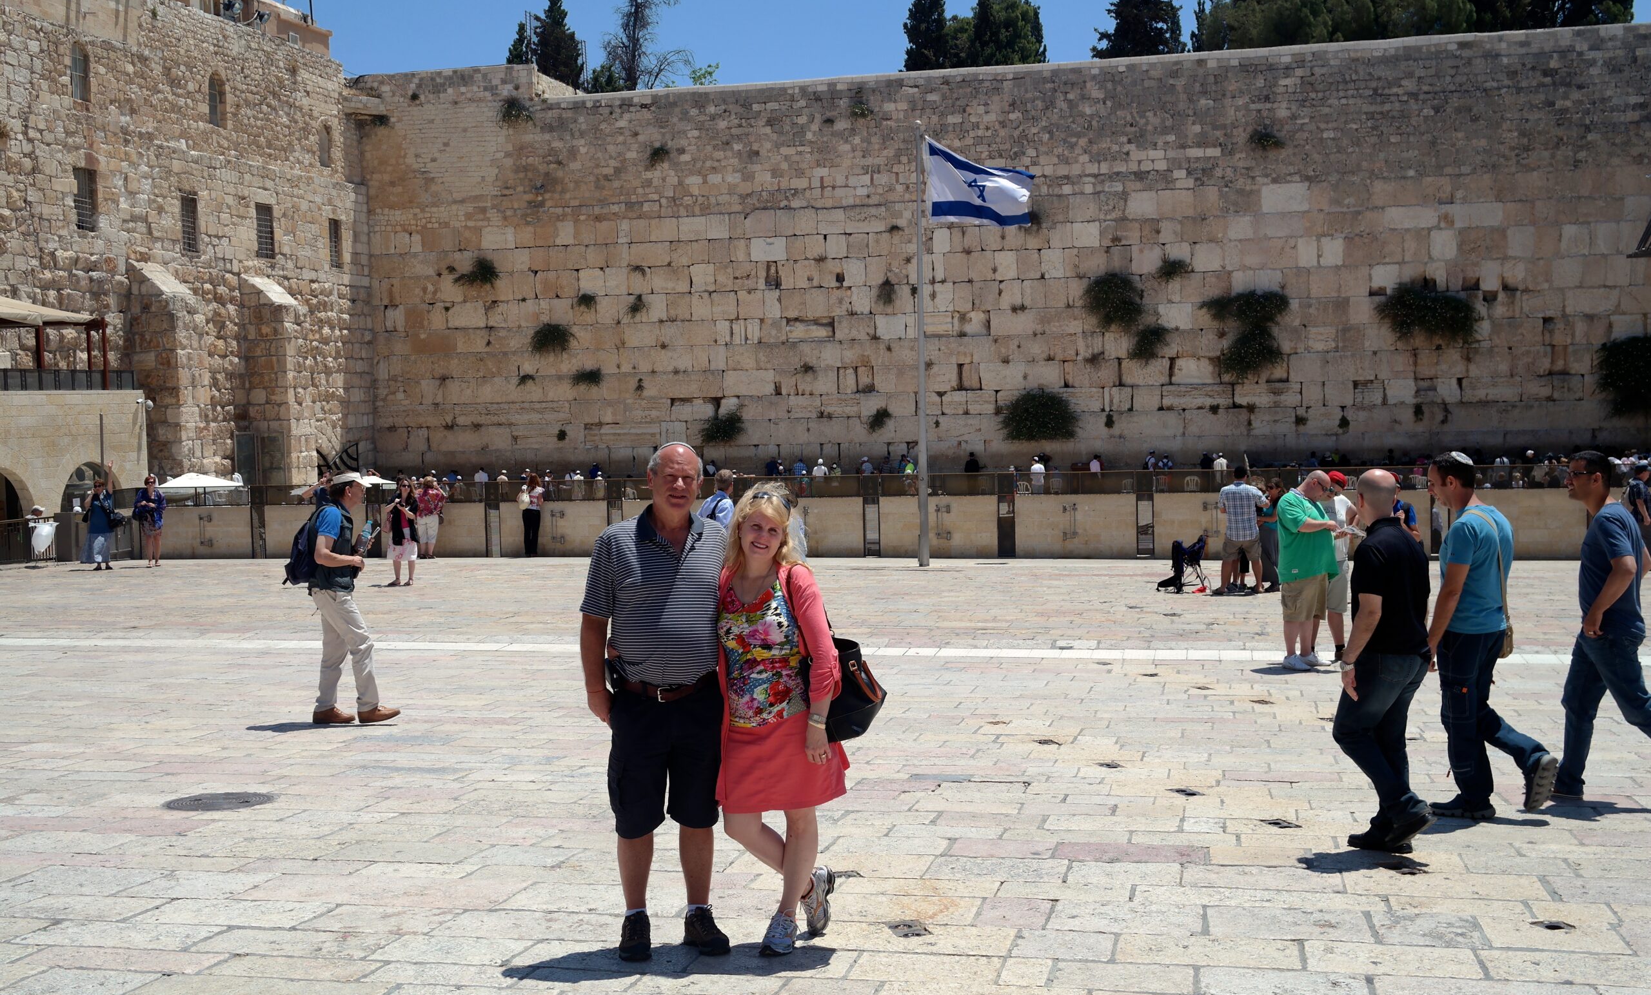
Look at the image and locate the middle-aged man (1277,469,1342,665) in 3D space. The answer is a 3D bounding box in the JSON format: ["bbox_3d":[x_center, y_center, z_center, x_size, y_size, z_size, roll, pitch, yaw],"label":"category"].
[{"bbox_3d":[4.056,0.613,13.900,0.580,1.670,0.550,0,1,26],"label":"middle-aged man"}]

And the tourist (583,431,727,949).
[{"bbox_3d":[-0.593,0.707,5.820,0.580,1.780,0.380,-1,1,-3],"label":"tourist"}]

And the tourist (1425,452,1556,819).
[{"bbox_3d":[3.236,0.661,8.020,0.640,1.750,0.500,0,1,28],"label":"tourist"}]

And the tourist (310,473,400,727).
[{"bbox_3d":[-3.198,0.682,11.200,0.620,1.710,0.520,-1,1,-13],"label":"tourist"}]

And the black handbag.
[{"bbox_3d":[0.039,0.559,5.850,0.240,0.600,0.340,0,1,24],"label":"black handbag"}]

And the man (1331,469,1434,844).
[{"bbox_3d":[2.569,0.734,7.550,0.580,1.710,0.520,1,2,44],"label":"man"}]

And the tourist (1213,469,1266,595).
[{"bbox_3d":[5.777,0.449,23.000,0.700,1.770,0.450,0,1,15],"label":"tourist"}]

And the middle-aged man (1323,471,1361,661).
[{"bbox_3d":[4.720,0.617,15.200,0.580,1.710,0.480,0,2,41],"label":"middle-aged man"}]

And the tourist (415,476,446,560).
[{"bbox_3d":[-7.890,0.412,33.000,0.560,1.630,0.420,0,1,9],"label":"tourist"}]

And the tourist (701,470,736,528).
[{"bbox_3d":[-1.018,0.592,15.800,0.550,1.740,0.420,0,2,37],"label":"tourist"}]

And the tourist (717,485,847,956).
[{"bbox_3d":[-0.149,0.775,5.850,0.500,1.630,0.420,0,1,12],"label":"tourist"}]

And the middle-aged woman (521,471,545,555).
[{"bbox_3d":[-5.835,0.347,32.900,0.500,1.680,0.380,0,1,6],"label":"middle-aged woman"}]

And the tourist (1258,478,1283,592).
[{"bbox_3d":[6.236,0.512,23.000,0.440,1.580,0.460,-1,1,-28],"label":"tourist"}]

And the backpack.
[{"bbox_3d":[-3.531,0.337,11.200,0.240,0.510,0.330,11,-1,-11],"label":"backpack"}]

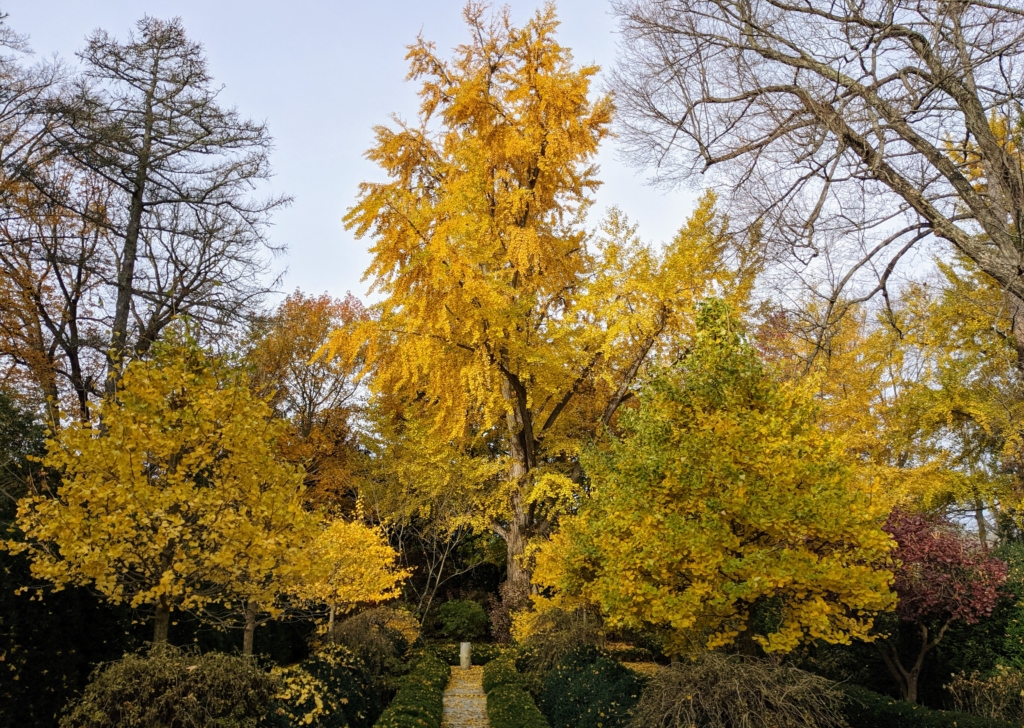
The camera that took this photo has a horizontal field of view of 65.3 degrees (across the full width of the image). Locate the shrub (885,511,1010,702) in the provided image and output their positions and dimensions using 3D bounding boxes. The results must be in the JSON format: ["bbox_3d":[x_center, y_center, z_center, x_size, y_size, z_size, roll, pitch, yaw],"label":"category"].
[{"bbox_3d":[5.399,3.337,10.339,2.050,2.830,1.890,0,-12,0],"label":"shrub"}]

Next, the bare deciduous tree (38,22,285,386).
[{"bbox_3d":[-14.795,-3.284,32.837,10.830,24.680,10.290,0,-12,0],"label":"bare deciduous tree"}]

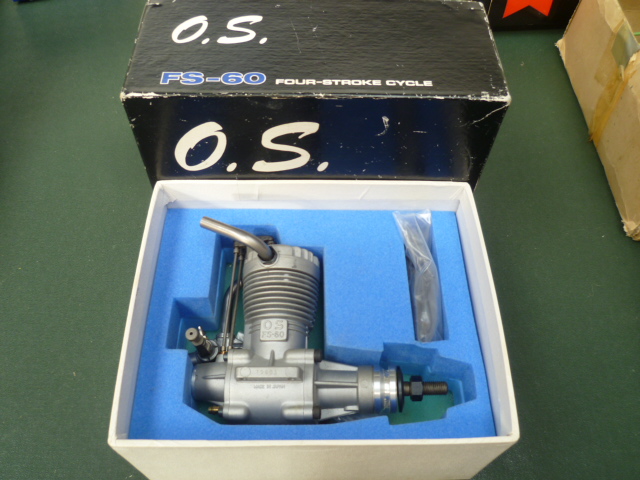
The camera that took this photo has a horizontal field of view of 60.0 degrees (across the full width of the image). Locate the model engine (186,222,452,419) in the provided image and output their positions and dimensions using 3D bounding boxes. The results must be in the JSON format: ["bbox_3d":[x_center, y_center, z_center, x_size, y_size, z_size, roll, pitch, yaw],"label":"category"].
[{"bbox_3d":[-0.001,0.051,0.338,0.149,0.067,0.129,0,56,-2],"label":"model engine"}]

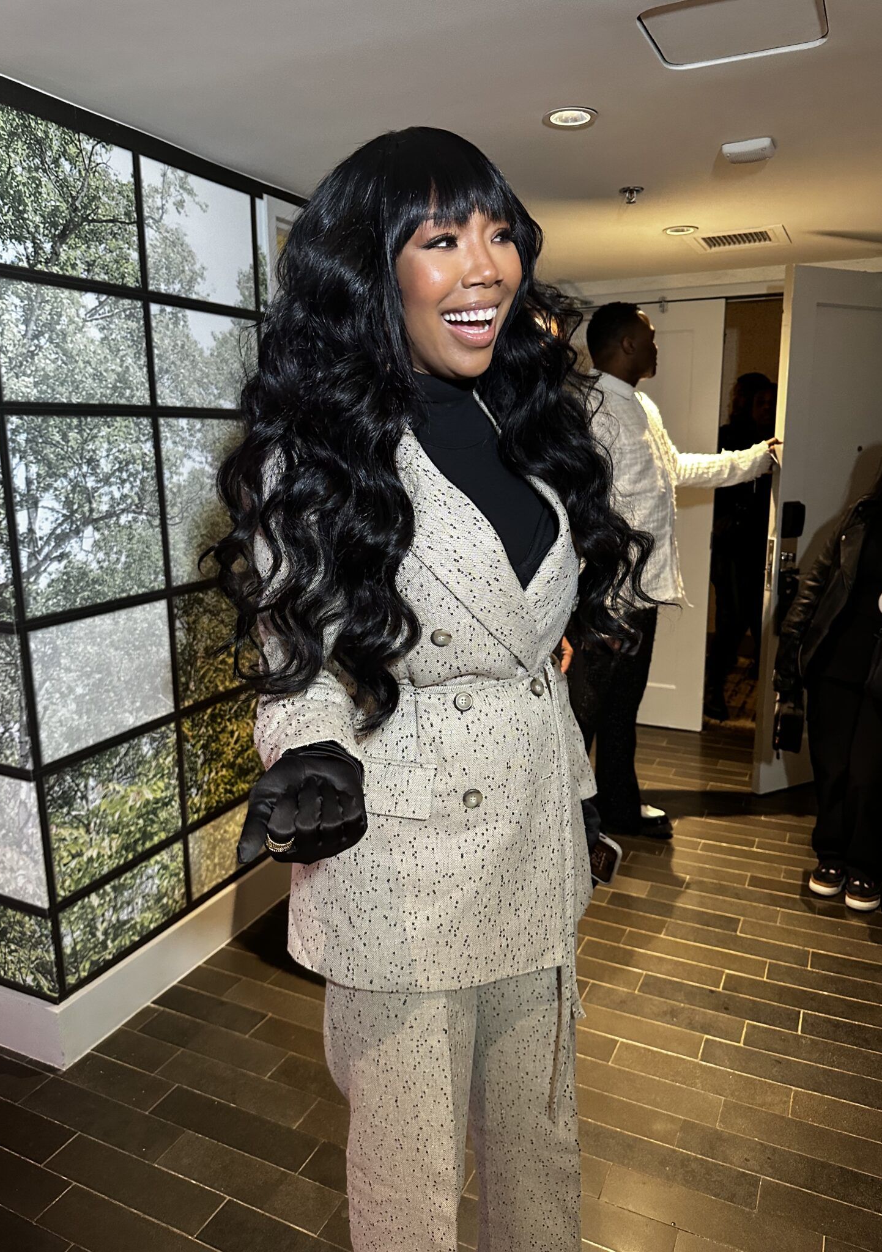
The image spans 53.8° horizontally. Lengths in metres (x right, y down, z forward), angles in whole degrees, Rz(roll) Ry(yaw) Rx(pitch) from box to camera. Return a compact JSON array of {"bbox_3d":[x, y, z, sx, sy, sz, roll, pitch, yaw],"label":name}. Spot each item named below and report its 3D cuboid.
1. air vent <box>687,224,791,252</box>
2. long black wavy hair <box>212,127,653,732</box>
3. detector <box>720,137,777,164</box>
[{"bbox_3d":[1.201,-1.550,3.504,0.367,0.022,0.350,5,13,25],"label":"air vent"},{"bbox_3d":[-0.009,-0.236,1.021,0.510,0.630,0.370,-9,14,-38],"label":"long black wavy hair"},{"bbox_3d":[0.865,-1.323,2.440,0.130,0.036,0.122,5,13,25],"label":"detector"}]

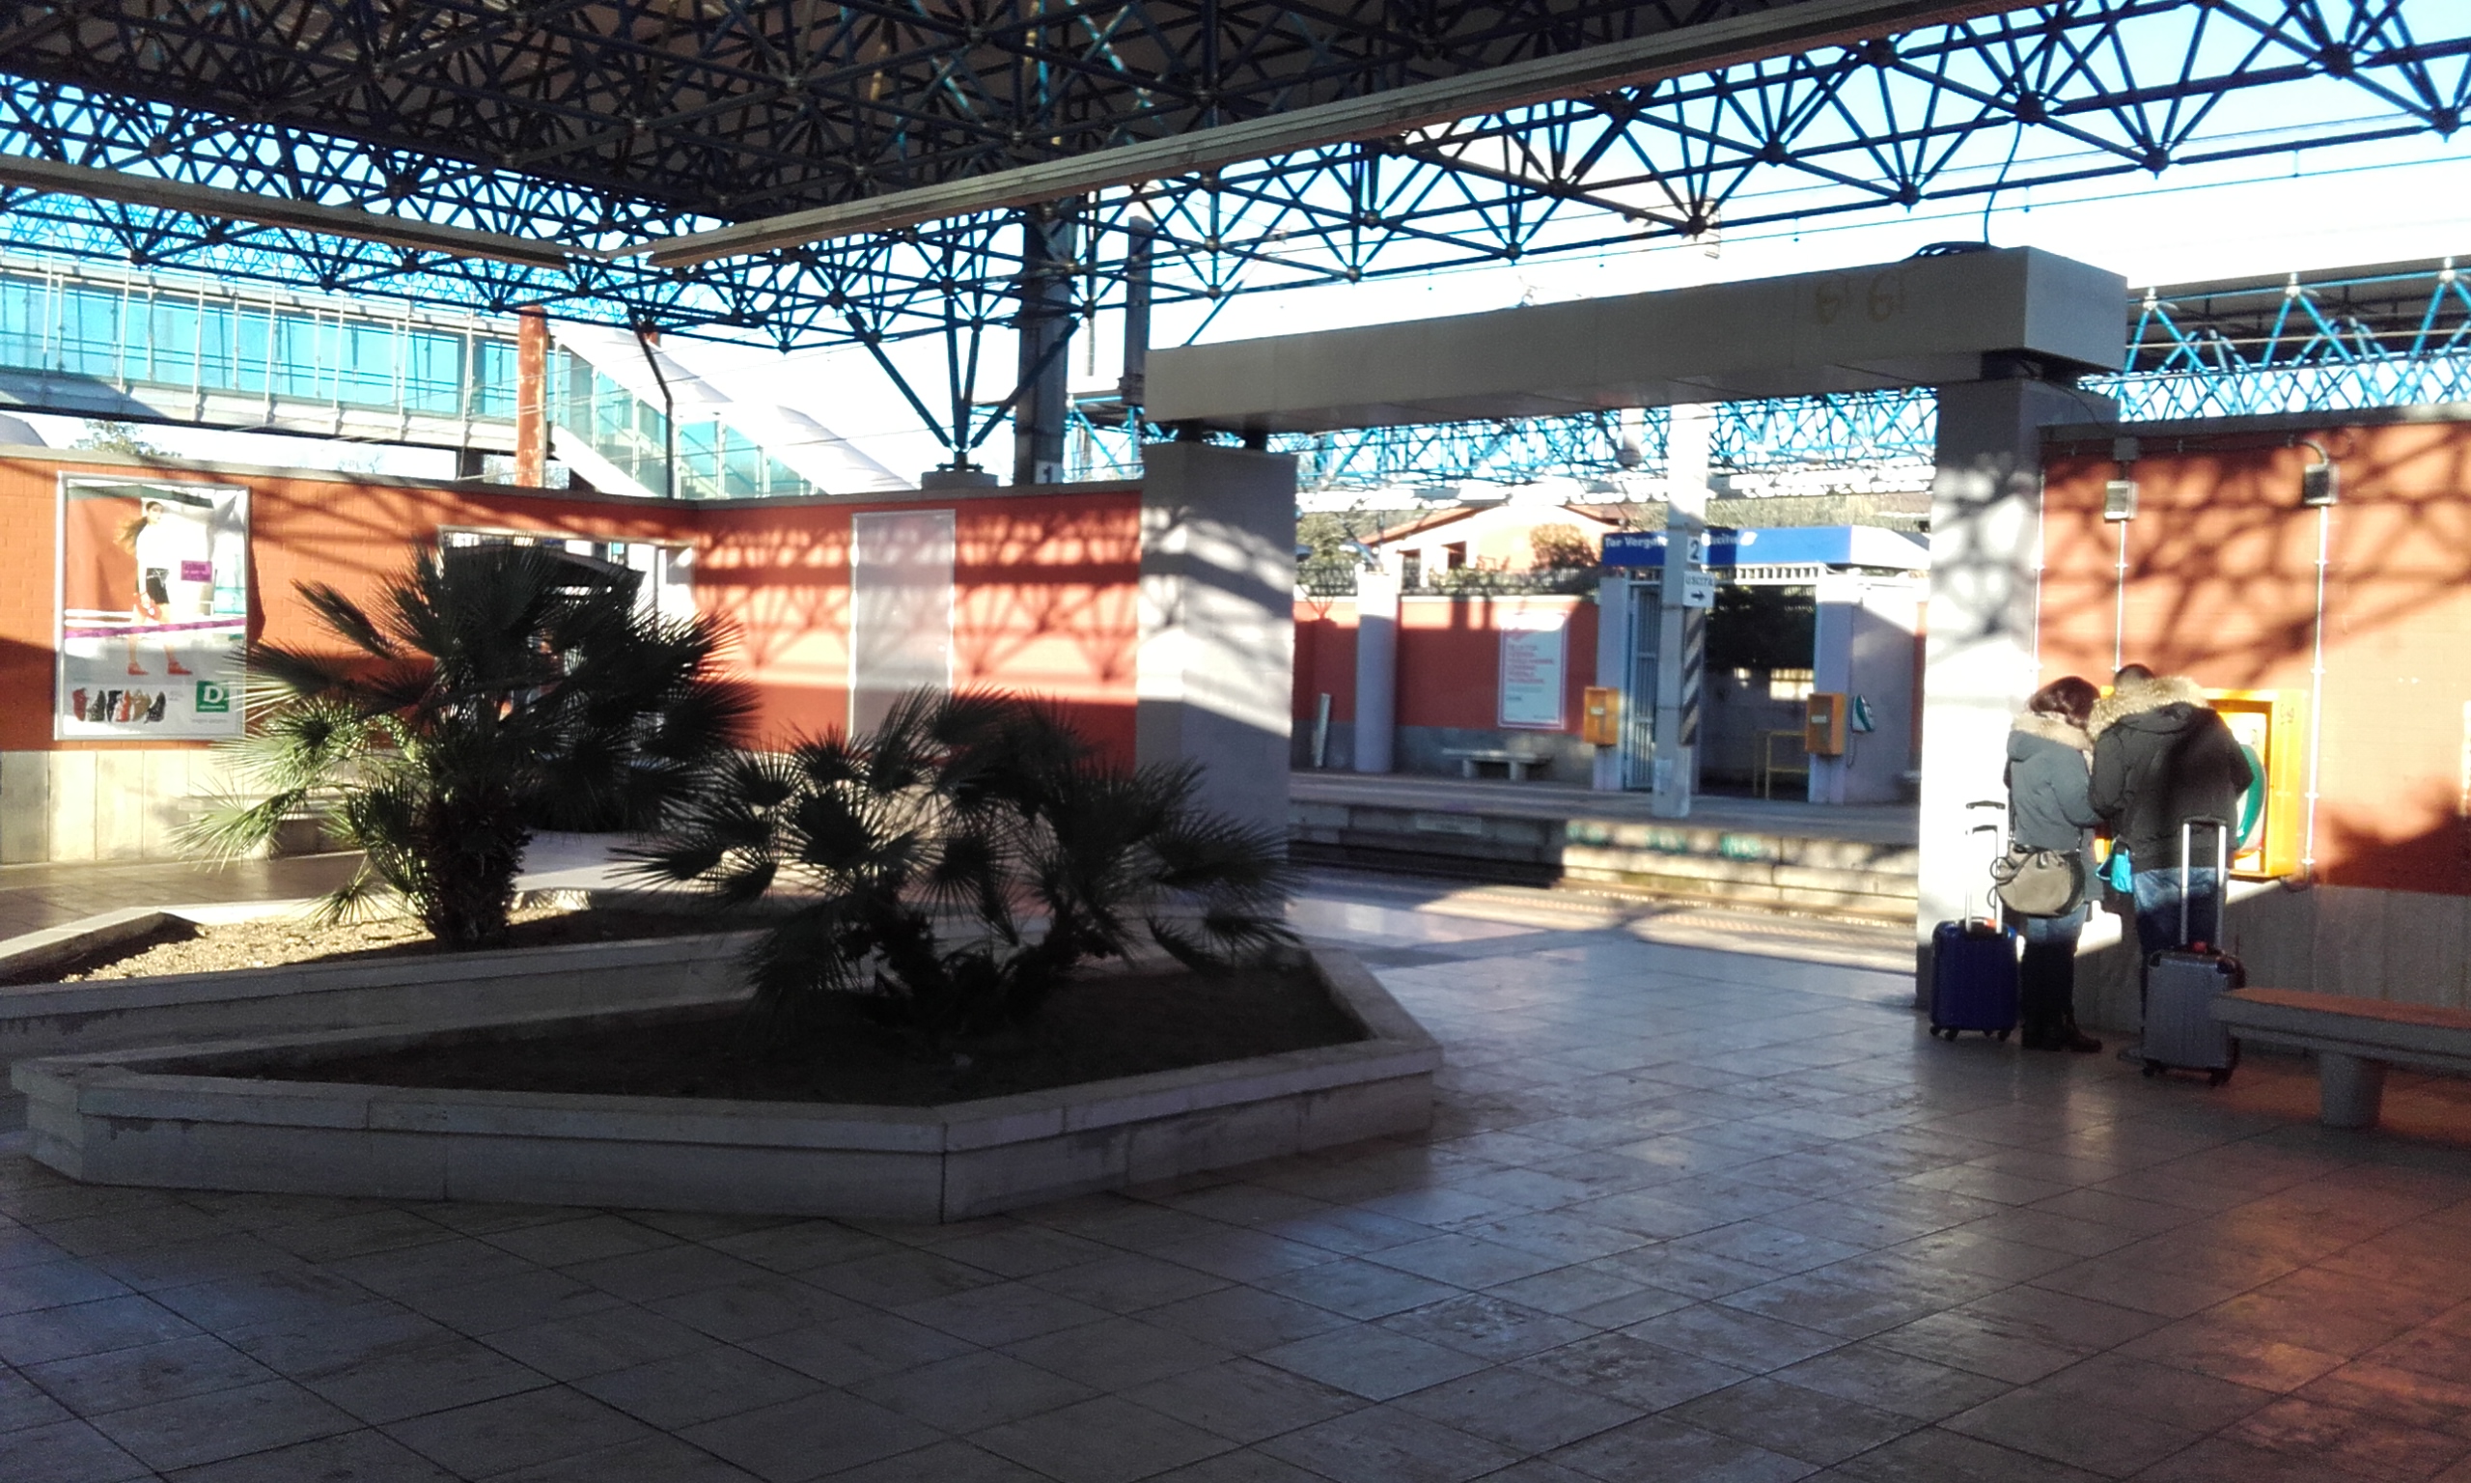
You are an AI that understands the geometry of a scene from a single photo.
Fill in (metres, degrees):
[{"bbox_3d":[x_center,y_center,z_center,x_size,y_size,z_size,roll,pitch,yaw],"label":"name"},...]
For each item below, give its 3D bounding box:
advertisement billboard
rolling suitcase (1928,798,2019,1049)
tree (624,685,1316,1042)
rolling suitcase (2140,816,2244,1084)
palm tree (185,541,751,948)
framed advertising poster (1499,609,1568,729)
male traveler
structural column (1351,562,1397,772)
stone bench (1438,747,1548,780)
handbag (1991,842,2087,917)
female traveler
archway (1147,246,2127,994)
[{"bbox_3d":[-7.865,-0.961,15.000,1.330,1.910,0.070,0,3,-44],"label":"advertisement billboard"},{"bbox_3d":[3.367,0.806,9.392,0.340,1.090,0.220,1,2,-8],"label":"rolling suitcase"},{"bbox_3d":[-1.058,0.445,8.000,2.500,1.320,2.050,2,2,0],"label":"tree"},{"bbox_3d":[3.983,0.854,8.617,0.360,1.080,0.240,3,3,43],"label":"rolling suitcase"},{"bbox_3d":[-3.586,0.004,9.600,2.500,1.860,2.350,2,2,0],"label":"palm tree"},{"bbox_3d":[4.776,-1.158,33.000,1.380,1.900,0.070,3,2,40],"label":"framed advertising poster"},{"bbox_3d":[4.064,0.514,8.965,0.660,1.740,0.500,1,2,-5],"label":"male traveler"},{"bbox_3d":[2.305,-1.193,34.000,0.640,3.400,0.640,2,2,0],"label":"structural column"},{"bbox_3d":[4.077,0.363,32.300,1.750,0.480,0.480,3,2,40],"label":"stone bench"},{"bbox_3d":[3.578,0.615,9.200,0.400,0.340,0.180,3,2,35],"label":"handbag"},{"bbox_3d":[3.654,0.529,9.230,0.410,1.670,0.450,0,2,-38],"label":"female traveler"},{"bbox_3d":[1.907,-0.632,12.227,5.920,3.700,0.990,3,3,43],"label":"archway"}]

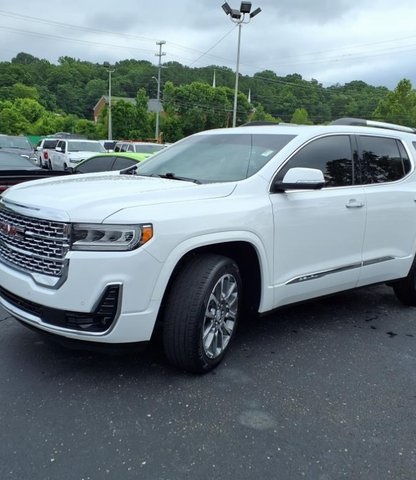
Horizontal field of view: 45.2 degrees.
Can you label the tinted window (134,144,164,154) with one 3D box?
[{"bbox_3d":[-2.067,-3.315,18.594,1.450,0.450,0.600,-2,11,-24],"label":"tinted window"}]

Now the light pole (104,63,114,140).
[{"bbox_3d":[-7.996,-9.733,40.267,0.850,8.800,0.700,2,9,0],"label":"light pole"}]

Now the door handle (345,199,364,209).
[{"bbox_3d":[1.128,-0.279,3.843,0.215,0.056,0.055,-5,12,-40],"label":"door handle"}]

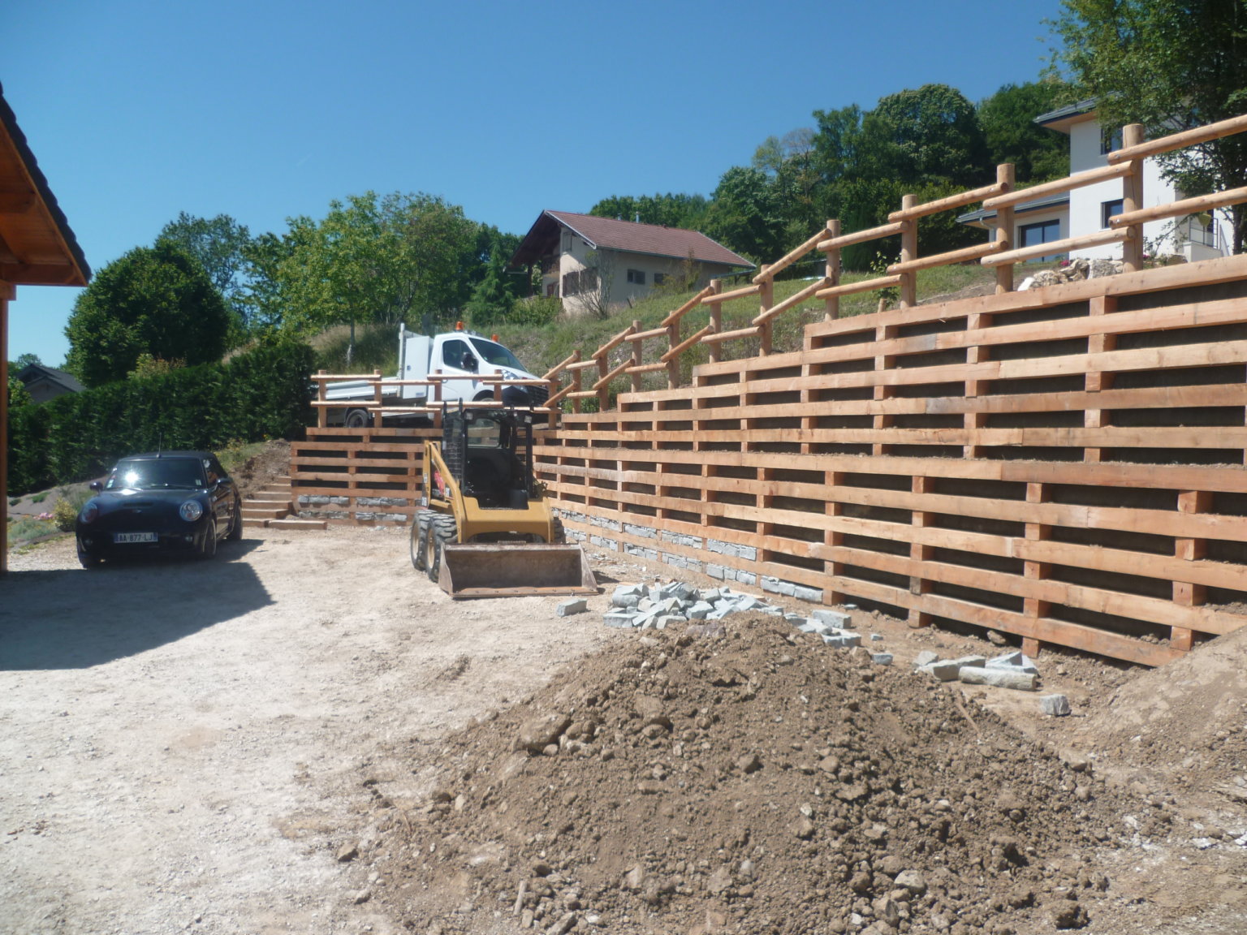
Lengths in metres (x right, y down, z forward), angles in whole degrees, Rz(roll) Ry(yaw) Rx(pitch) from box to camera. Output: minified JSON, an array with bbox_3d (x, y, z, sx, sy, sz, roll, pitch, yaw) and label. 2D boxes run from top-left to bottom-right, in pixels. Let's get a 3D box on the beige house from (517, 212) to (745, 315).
[{"bbox_3d":[0.316,-12.752,65.722,12.238,6.670,11.310,-1,2,-34],"label":"beige house"}]

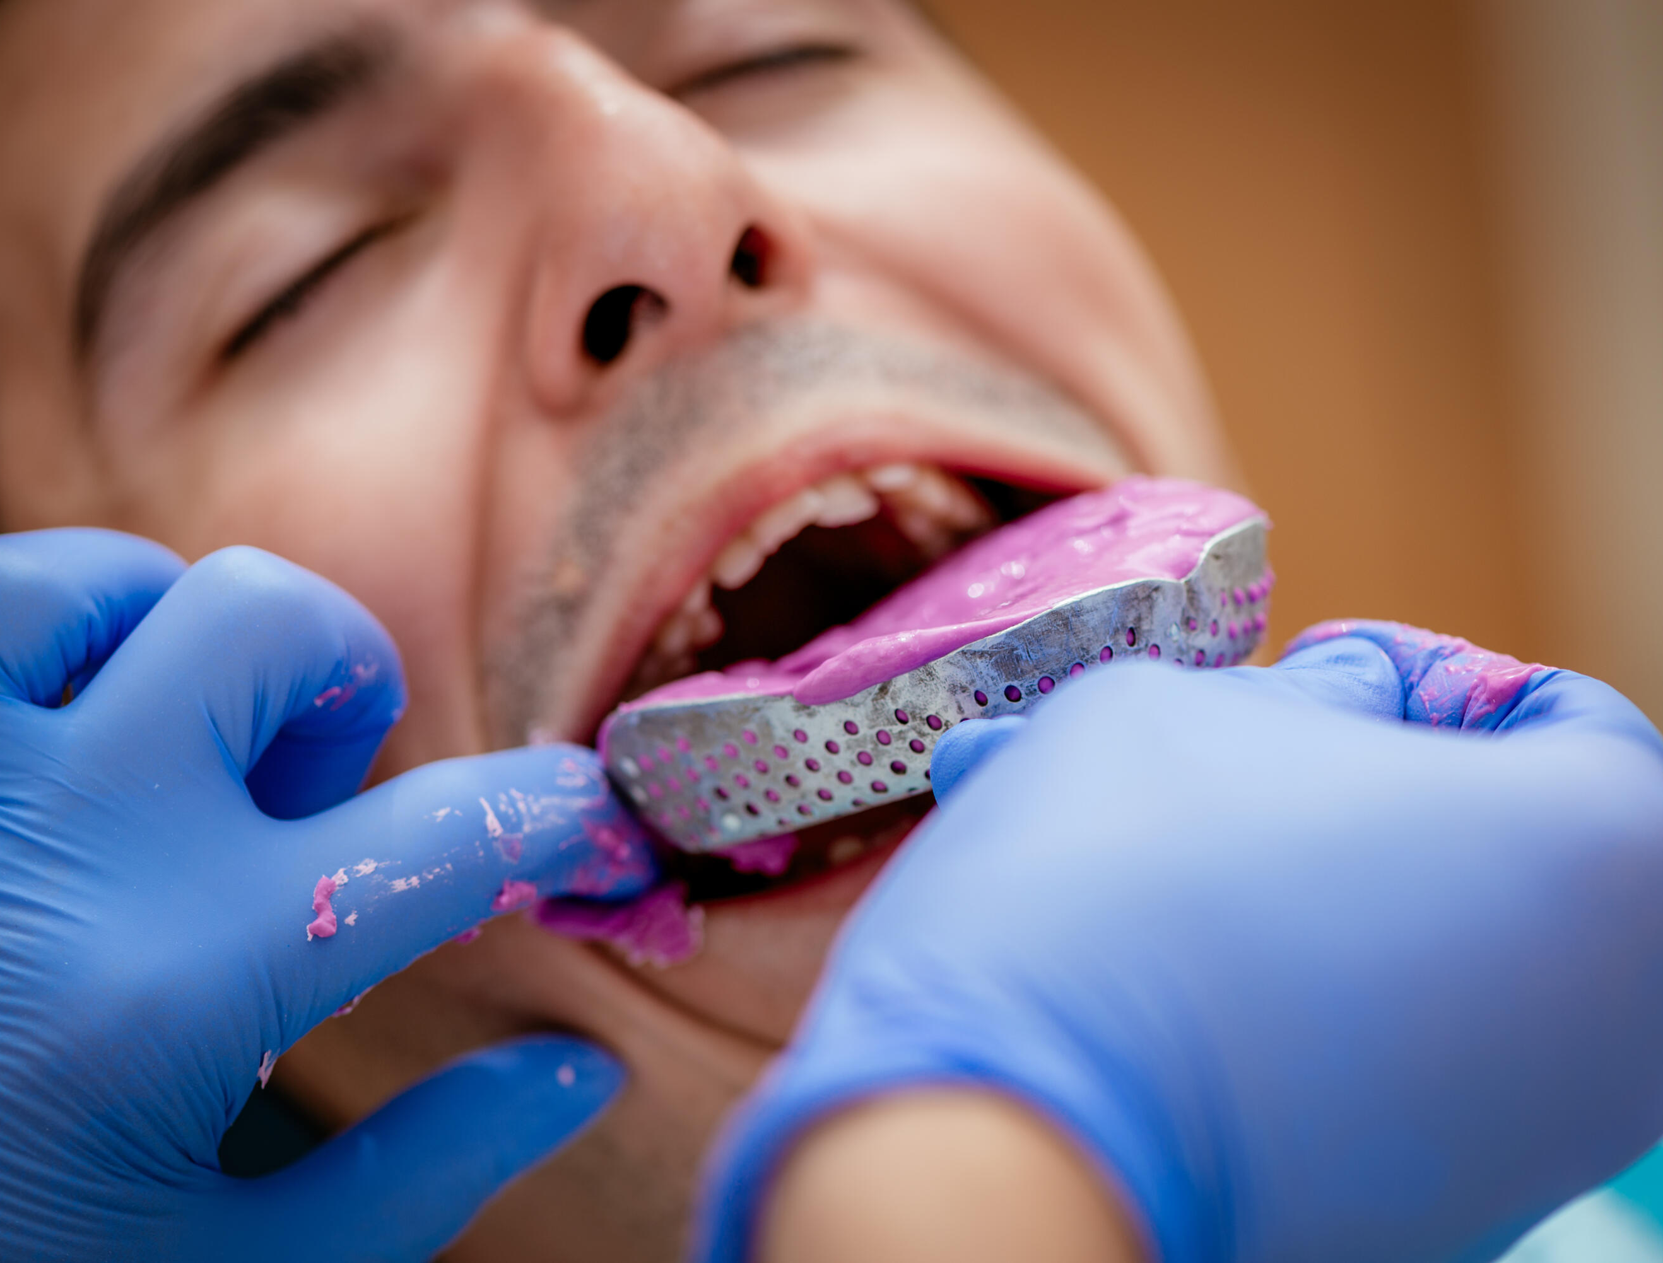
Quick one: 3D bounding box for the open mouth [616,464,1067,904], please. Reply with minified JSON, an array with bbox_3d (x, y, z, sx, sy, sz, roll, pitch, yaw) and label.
[{"bbox_3d":[0.001,0.006,0.637,0.062,0.035,0.048,-26,65,-14],"label":"open mouth"}]

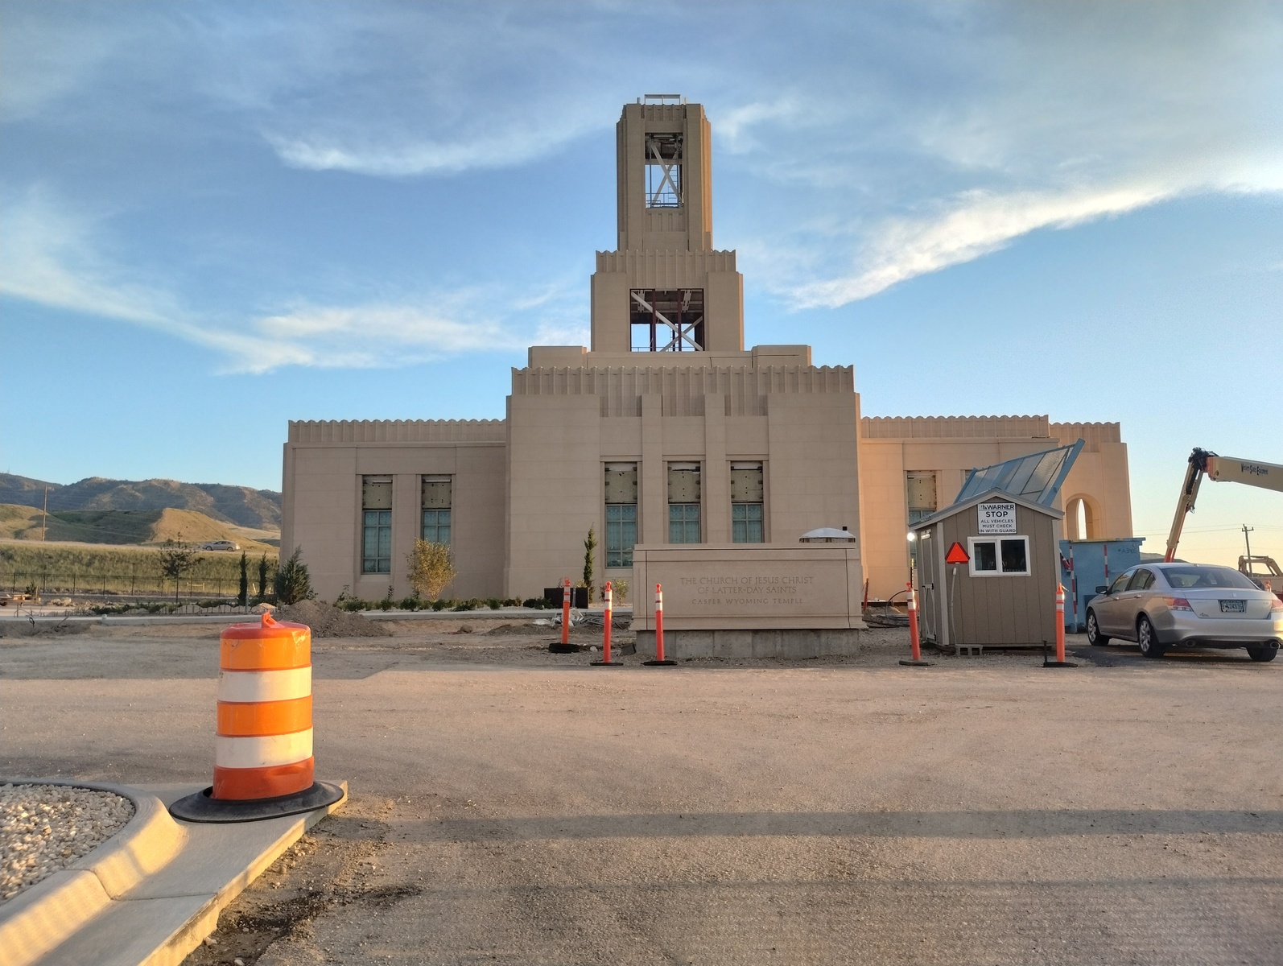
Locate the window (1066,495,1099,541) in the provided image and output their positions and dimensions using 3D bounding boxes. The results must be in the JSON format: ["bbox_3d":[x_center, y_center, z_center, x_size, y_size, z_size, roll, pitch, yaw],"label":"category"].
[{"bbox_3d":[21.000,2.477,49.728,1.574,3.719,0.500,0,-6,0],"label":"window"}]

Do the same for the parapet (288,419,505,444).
[{"bbox_3d":[-11.100,-2.317,47.410,9.873,1.102,0.500,0,-6,0],"label":"parapet"}]

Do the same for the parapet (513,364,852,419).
[{"bbox_3d":[1.443,-3.175,36.642,11.933,1.839,0.500,-1,-6,0],"label":"parapet"}]

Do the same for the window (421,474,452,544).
[{"bbox_3d":[-9.264,1.895,46.997,1.401,4.452,0.300,0,-6,0],"label":"window"}]

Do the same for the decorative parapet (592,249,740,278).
[{"bbox_3d":[1.277,-10.838,56.071,7.186,1.515,6.500,0,-6,0],"label":"decorative parapet"}]

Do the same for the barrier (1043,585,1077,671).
[{"bbox_3d":[5.449,1.844,13.523,0.437,1.076,0.420,-1,-6,0],"label":"barrier"}]

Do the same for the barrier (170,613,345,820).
[{"bbox_3d":[-2.014,1.201,5.557,0.870,1.010,0.870,-1,-6,0],"label":"barrier"}]

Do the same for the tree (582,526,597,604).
[{"bbox_3d":[-1.678,2.644,33.618,0.503,2.538,0.500,-1,-6,0],"label":"tree"}]

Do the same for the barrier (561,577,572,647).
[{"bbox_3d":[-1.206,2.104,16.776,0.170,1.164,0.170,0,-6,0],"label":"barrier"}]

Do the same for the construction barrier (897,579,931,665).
[{"bbox_3d":[3.725,1.928,14.277,0.430,1.126,0.430,0,-6,0],"label":"construction barrier"}]

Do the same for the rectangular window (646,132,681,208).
[{"bbox_3d":[1.127,-15.497,51.680,1.876,3.912,0.350,-1,-6,0],"label":"rectangular window"}]

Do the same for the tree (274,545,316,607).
[{"bbox_3d":[-11.726,3.125,35.083,1.354,2.022,1.350,-1,-6,0],"label":"tree"}]

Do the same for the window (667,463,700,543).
[{"bbox_3d":[1.491,1.105,36.155,1.149,3.658,0.250,-1,-6,0],"label":"window"}]

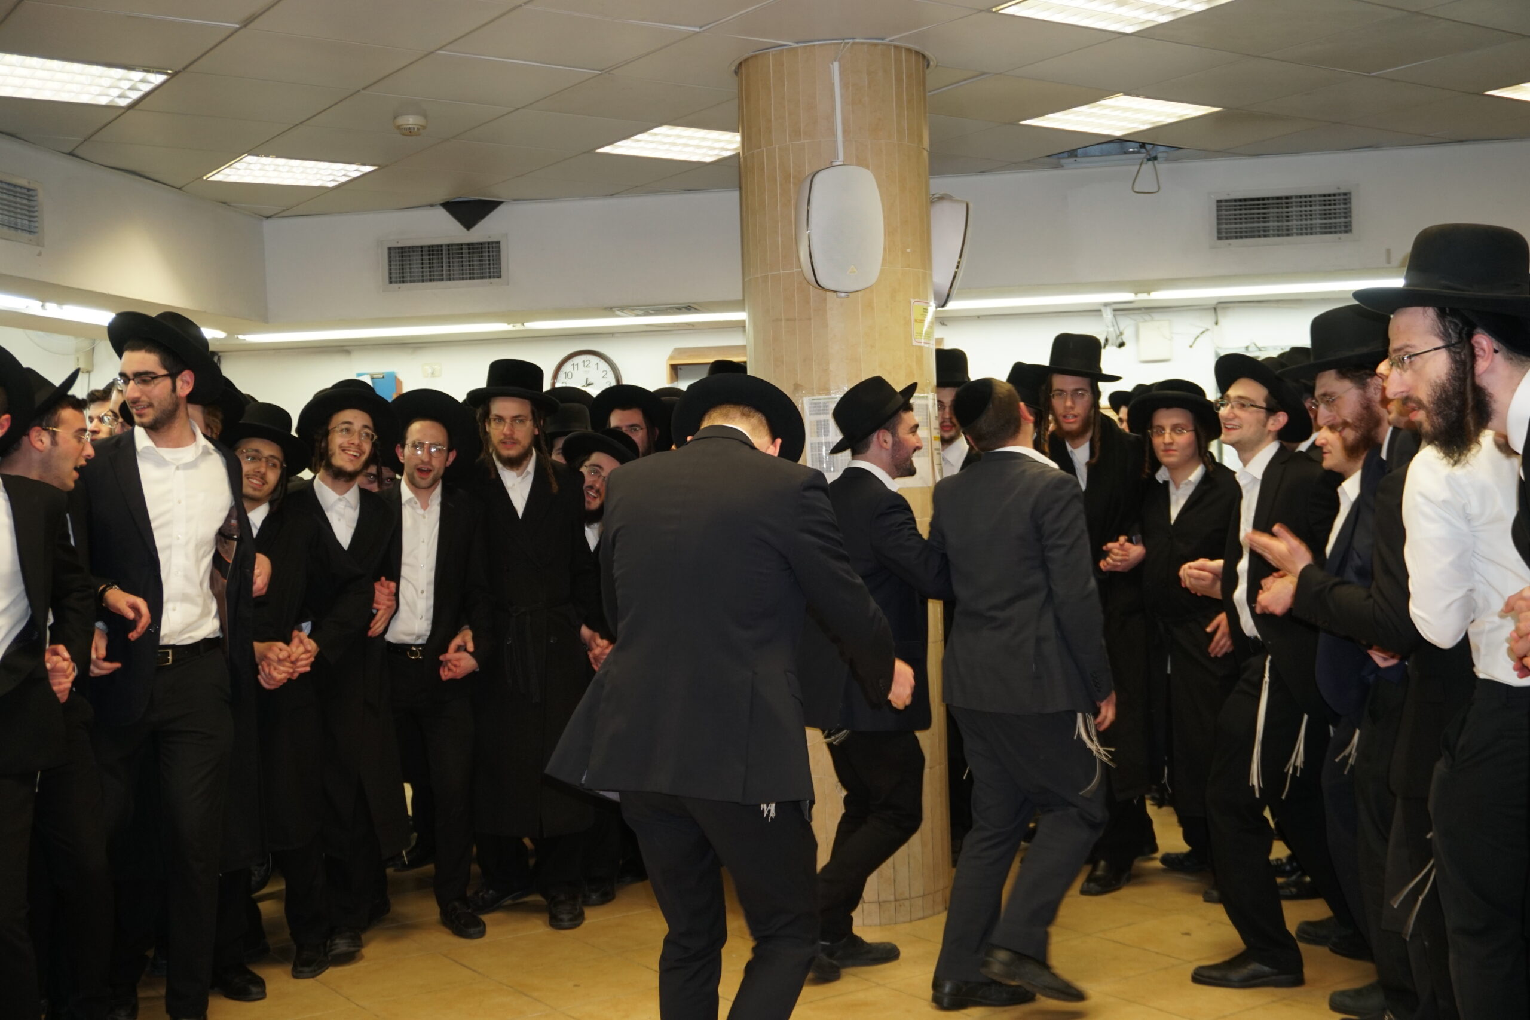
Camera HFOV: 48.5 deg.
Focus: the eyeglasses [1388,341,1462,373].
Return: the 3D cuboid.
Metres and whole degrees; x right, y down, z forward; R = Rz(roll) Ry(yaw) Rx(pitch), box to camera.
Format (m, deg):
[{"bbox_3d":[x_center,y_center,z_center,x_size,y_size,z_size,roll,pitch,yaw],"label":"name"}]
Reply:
[{"bbox_3d":[1.009,-0.228,2.521,0.150,0.042,0.140,-14,-2,13],"label":"eyeglasses"}]

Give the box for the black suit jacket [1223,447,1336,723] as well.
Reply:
[{"bbox_3d":[1.476,0.202,4.820,0.350,0.780,0.460,-2,1,-27],"label":"black suit jacket"}]

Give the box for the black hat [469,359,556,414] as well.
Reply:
[{"bbox_3d":[-0.837,-0.421,5.680,0.305,0.135,0.345,2,-9,2],"label":"black hat"}]

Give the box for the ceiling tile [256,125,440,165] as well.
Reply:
[{"bbox_3d":[-1.637,-1.433,6.658,0.600,0.020,0.600,-3,1,-35],"label":"ceiling tile"}]

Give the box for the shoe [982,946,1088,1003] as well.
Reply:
[{"bbox_3d":[0.699,1.195,4.390,0.288,0.105,0.100,17,-2,-8],"label":"shoe"}]

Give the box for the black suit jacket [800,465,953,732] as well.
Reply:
[{"bbox_3d":[0.326,0.256,4.950,0.360,0.760,0.460,-2,1,-28],"label":"black suit jacket"}]

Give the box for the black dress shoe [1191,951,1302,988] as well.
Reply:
[{"bbox_3d":[1.325,1.242,4.671,0.300,0.110,0.105,-2,1,6],"label":"black dress shoe"}]

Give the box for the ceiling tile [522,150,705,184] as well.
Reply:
[{"bbox_3d":[-0.647,-1.478,7.345,0.600,0.020,0.600,-2,1,-35],"label":"ceiling tile"}]

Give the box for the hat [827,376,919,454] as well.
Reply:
[{"bbox_3d":[0.291,-0.291,4.929,0.325,0.130,0.310,-40,2,-1],"label":"hat"}]

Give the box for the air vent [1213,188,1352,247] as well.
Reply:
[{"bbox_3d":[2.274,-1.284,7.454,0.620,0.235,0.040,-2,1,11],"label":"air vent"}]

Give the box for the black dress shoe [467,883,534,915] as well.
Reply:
[{"bbox_3d":[-0.915,1.262,5.659,0.285,0.110,0.100,-16,7,-23],"label":"black dress shoe"}]

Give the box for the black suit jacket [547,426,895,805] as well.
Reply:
[{"bbox_3d":[-0.094,0.224,3.650,0.700,0.790,0.450,-2,-5,9],"label":"black suit jacket"}]

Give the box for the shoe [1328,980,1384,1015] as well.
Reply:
[{"bbox_3d":[1.618,1.236,4.390,0.295,0.110,0.105,-2,1,6],"label":"shoe"}]

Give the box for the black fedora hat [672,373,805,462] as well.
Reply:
[{"bbox_3d":[-0.057,-0.188,3.782,0.305,0.335,0.130,1,36,4],"label":"black fedora hat"}]

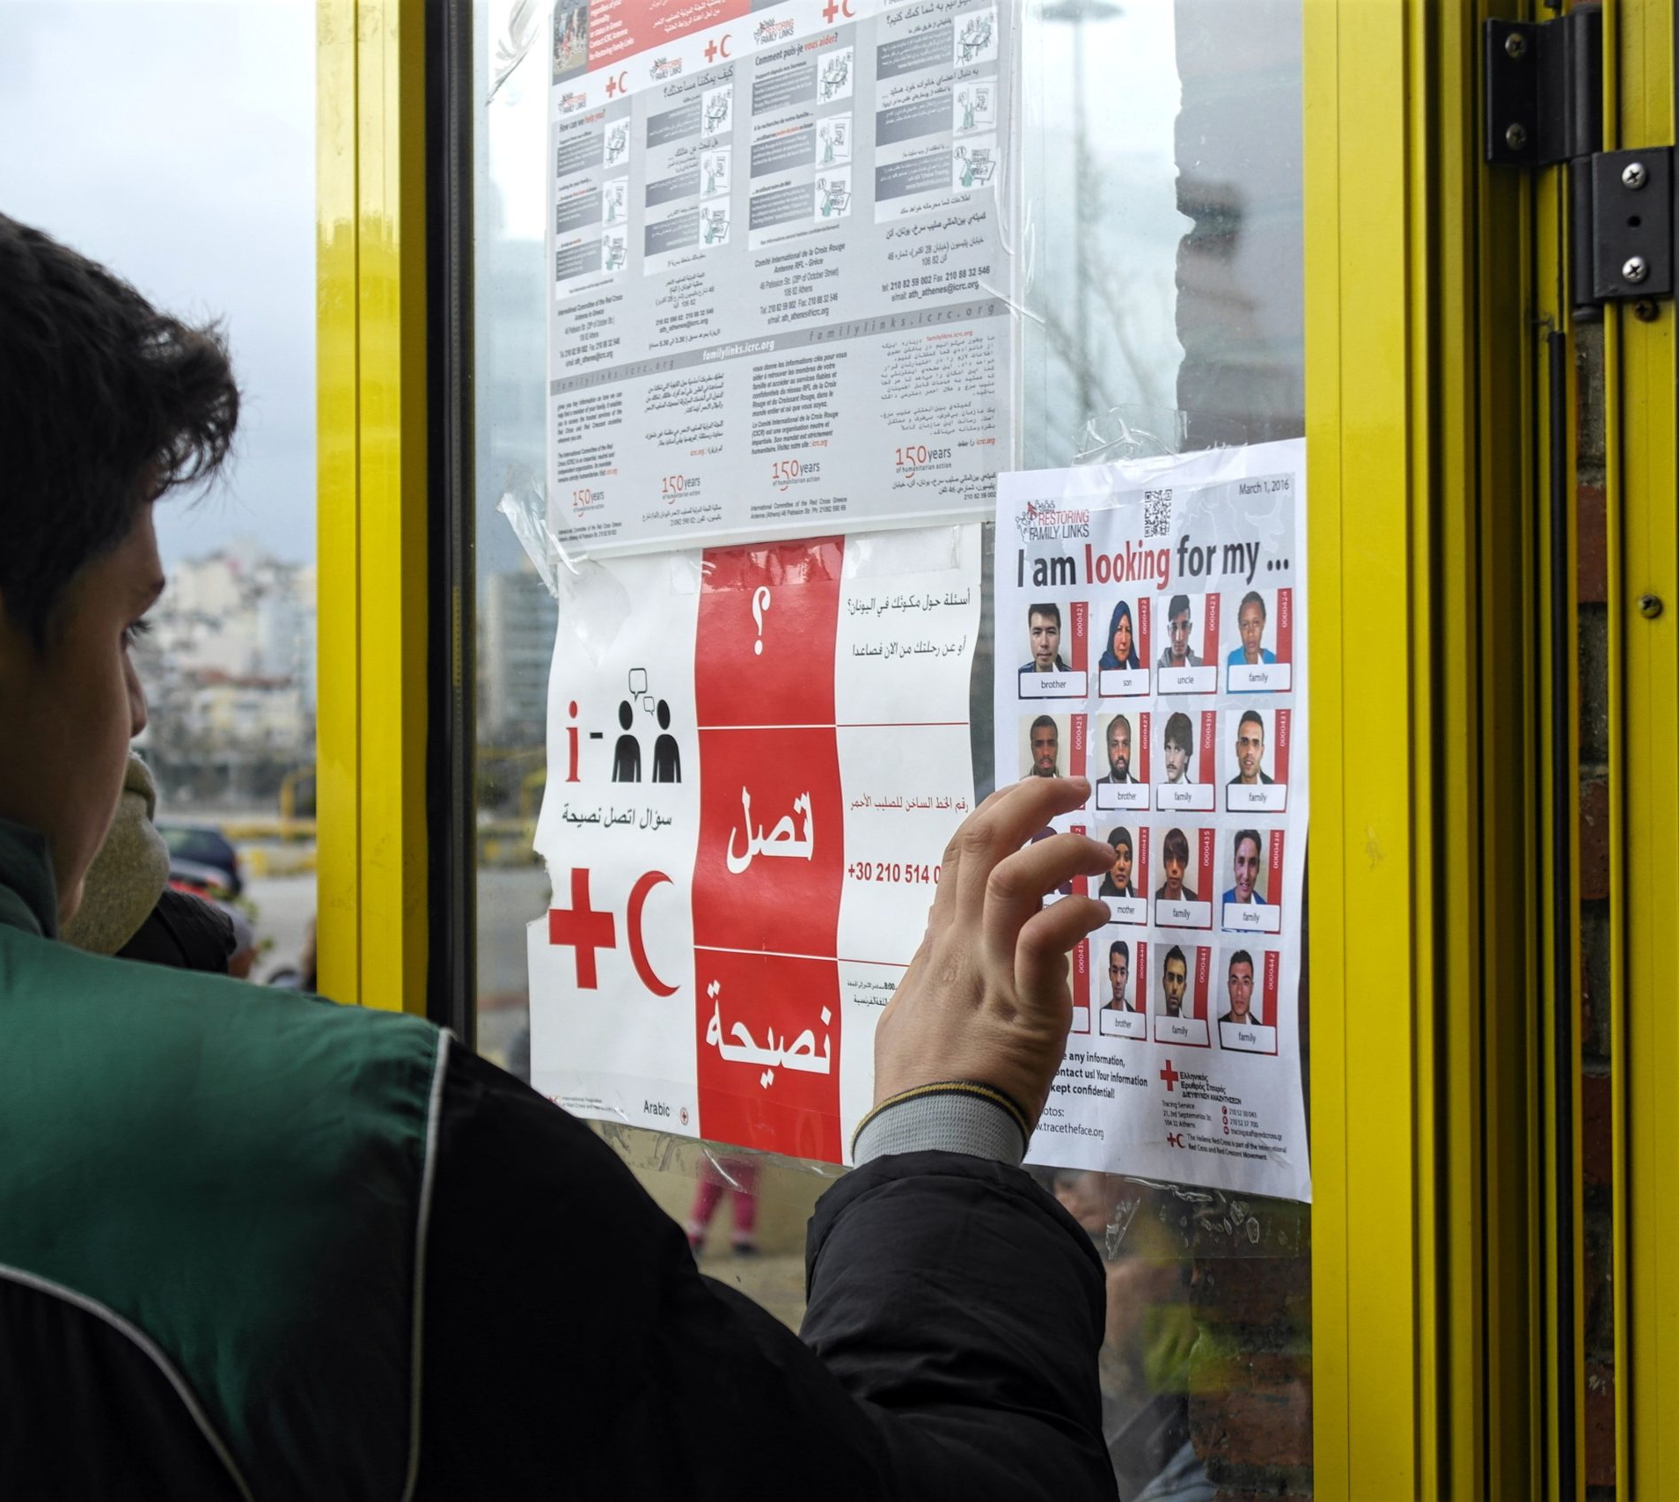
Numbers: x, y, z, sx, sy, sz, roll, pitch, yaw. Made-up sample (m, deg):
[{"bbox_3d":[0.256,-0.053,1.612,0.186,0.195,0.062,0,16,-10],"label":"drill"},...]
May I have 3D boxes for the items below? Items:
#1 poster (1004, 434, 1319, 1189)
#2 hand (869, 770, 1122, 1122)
[{"bbox_3d":[0.125,0.028,1.495,0.004,0.297,0.210,0,-1,-33],"label":"poster"},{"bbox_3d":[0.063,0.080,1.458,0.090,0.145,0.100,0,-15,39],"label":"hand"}]

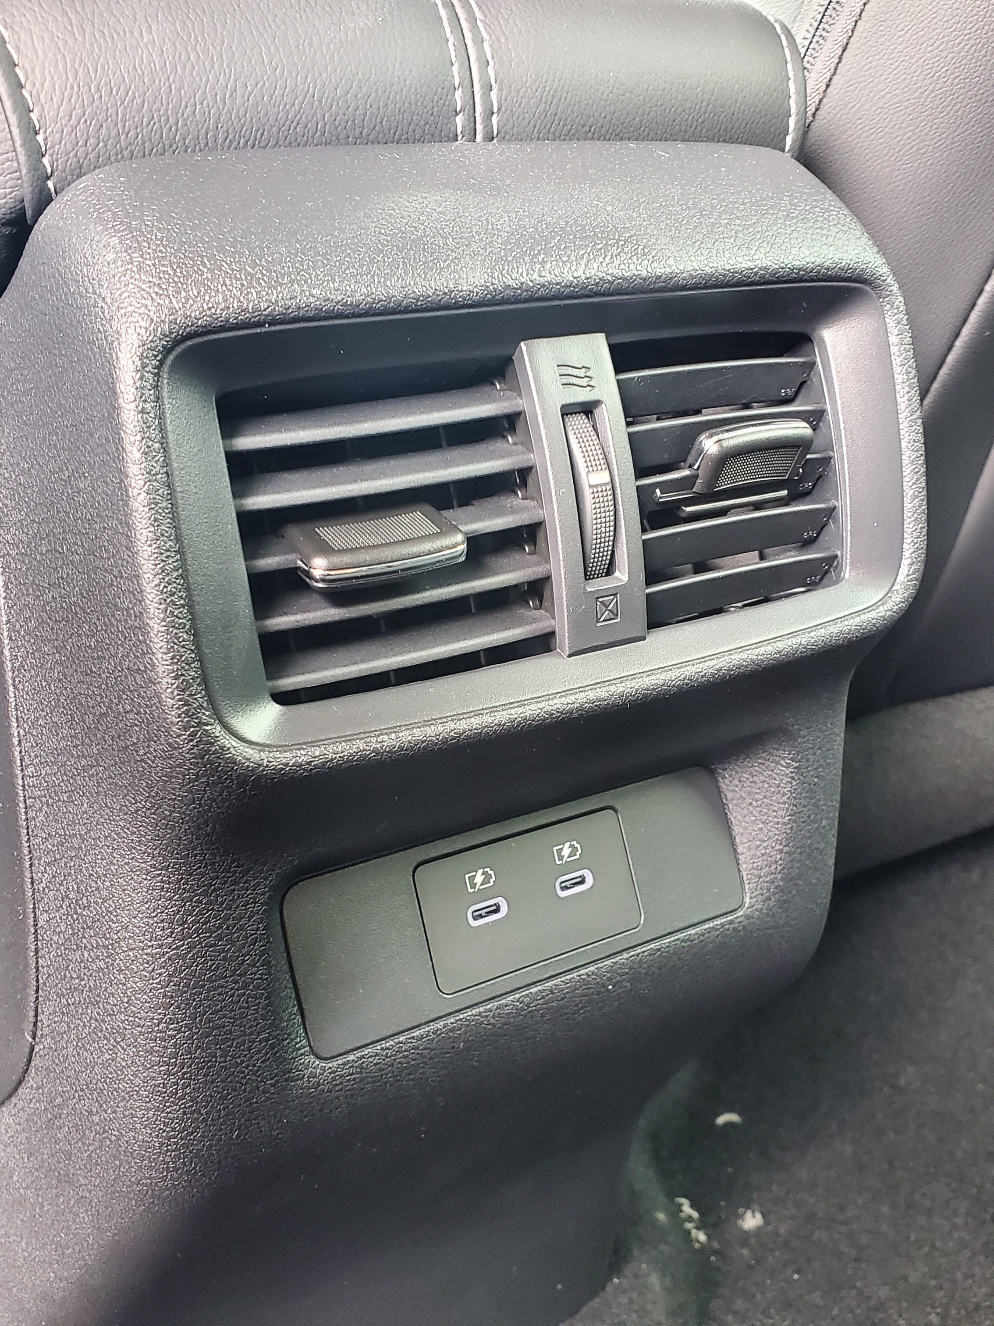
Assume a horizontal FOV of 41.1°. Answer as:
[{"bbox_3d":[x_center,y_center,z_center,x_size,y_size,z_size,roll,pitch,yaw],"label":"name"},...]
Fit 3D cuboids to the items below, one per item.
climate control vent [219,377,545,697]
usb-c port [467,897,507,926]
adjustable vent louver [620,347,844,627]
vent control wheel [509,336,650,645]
[{"bbox_3d":[-0.018,-0.027,0.266,0.060,0.056,0.024,-13,11,-28],"label":"climate control vent"},{"bbox_3d":[-0.004,0.062,0.335,0.011,0.006,0.006,-13,0,-28],"label":"usb-c port"},{"bbox_3d":[0.050,-0.043,0.302,0.059,0.056,0.024,-13,11,-28],"label":"adjustable vent louver"},{"bbox_3d":[0.017,-0.036,0.282,0.021,0.064,0.014,-13,11,-28],"label":"vent control wheel"}]

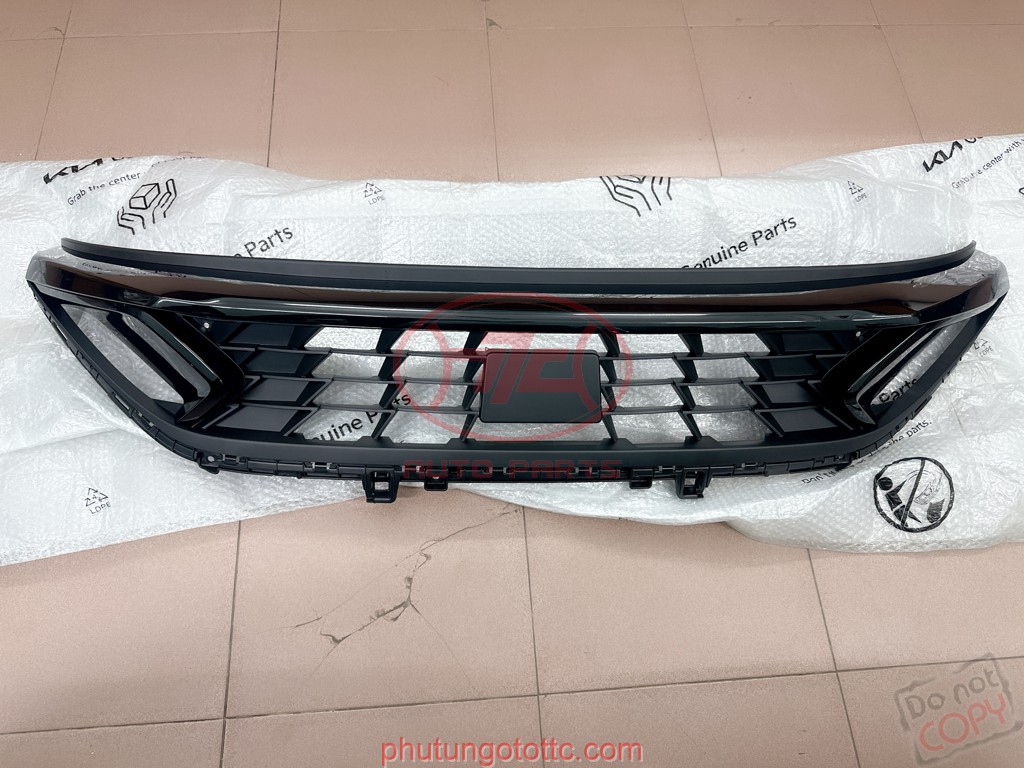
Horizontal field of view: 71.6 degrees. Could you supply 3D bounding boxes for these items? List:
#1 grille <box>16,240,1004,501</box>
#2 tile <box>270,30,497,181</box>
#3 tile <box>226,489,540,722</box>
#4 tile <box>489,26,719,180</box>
[{"bbox_3d":[0.033,-0.063,0.978,1.550,0.220,0.445,0,67,-2],"label":"grille"},{"bbox_3d":[-0.234,-0.501,1.308,0.400,0.010,0.400,-3,67,-4],"label":"tile"},{"bbox_3d":[-0.178,0.233,0.993,0.400,0.010,0.400,-3,67,-4],"label":"tile"},{"bbox_3d":[0.165,-0.520,1.334,0.400,0.010,0.400,-3,67,-4],"label":"tile"}]

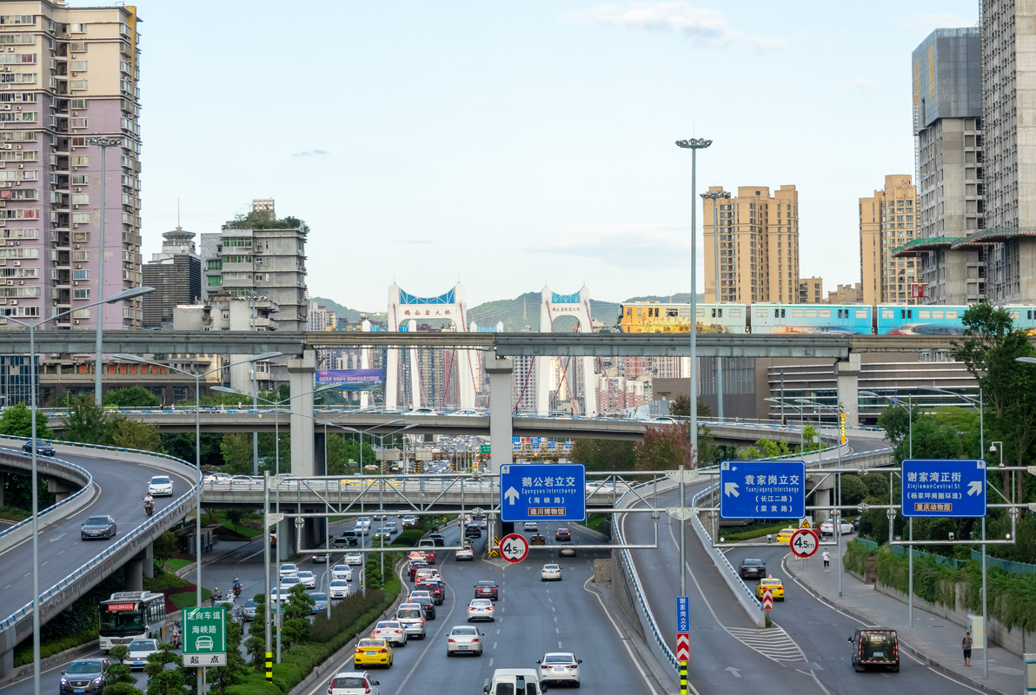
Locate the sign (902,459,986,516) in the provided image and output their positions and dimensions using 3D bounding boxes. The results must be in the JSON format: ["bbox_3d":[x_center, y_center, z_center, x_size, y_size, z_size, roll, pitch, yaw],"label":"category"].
[{"bbox_3d":[17.494,5.792,113.000,3.500,2.400,0.120,-1,-1,0],"label":"sign"}]

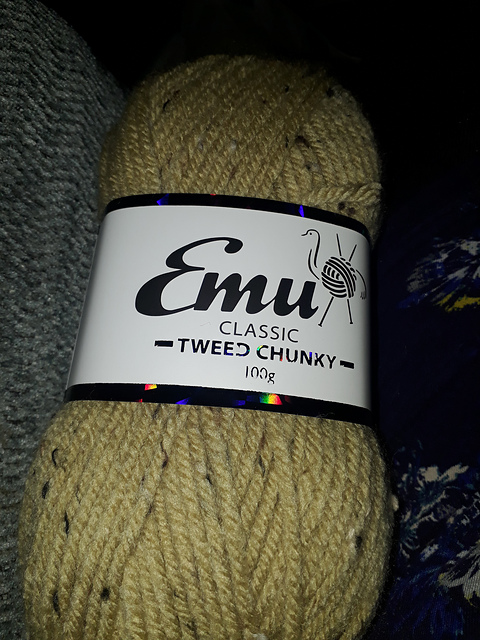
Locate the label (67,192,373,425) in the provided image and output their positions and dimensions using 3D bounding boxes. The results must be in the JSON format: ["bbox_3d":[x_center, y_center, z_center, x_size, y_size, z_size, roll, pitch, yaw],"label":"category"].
[{"bbox_3d":[-0.004,0.001,0.158,0.088,0.054,0.061,6,73,-3],"label":"label"}]

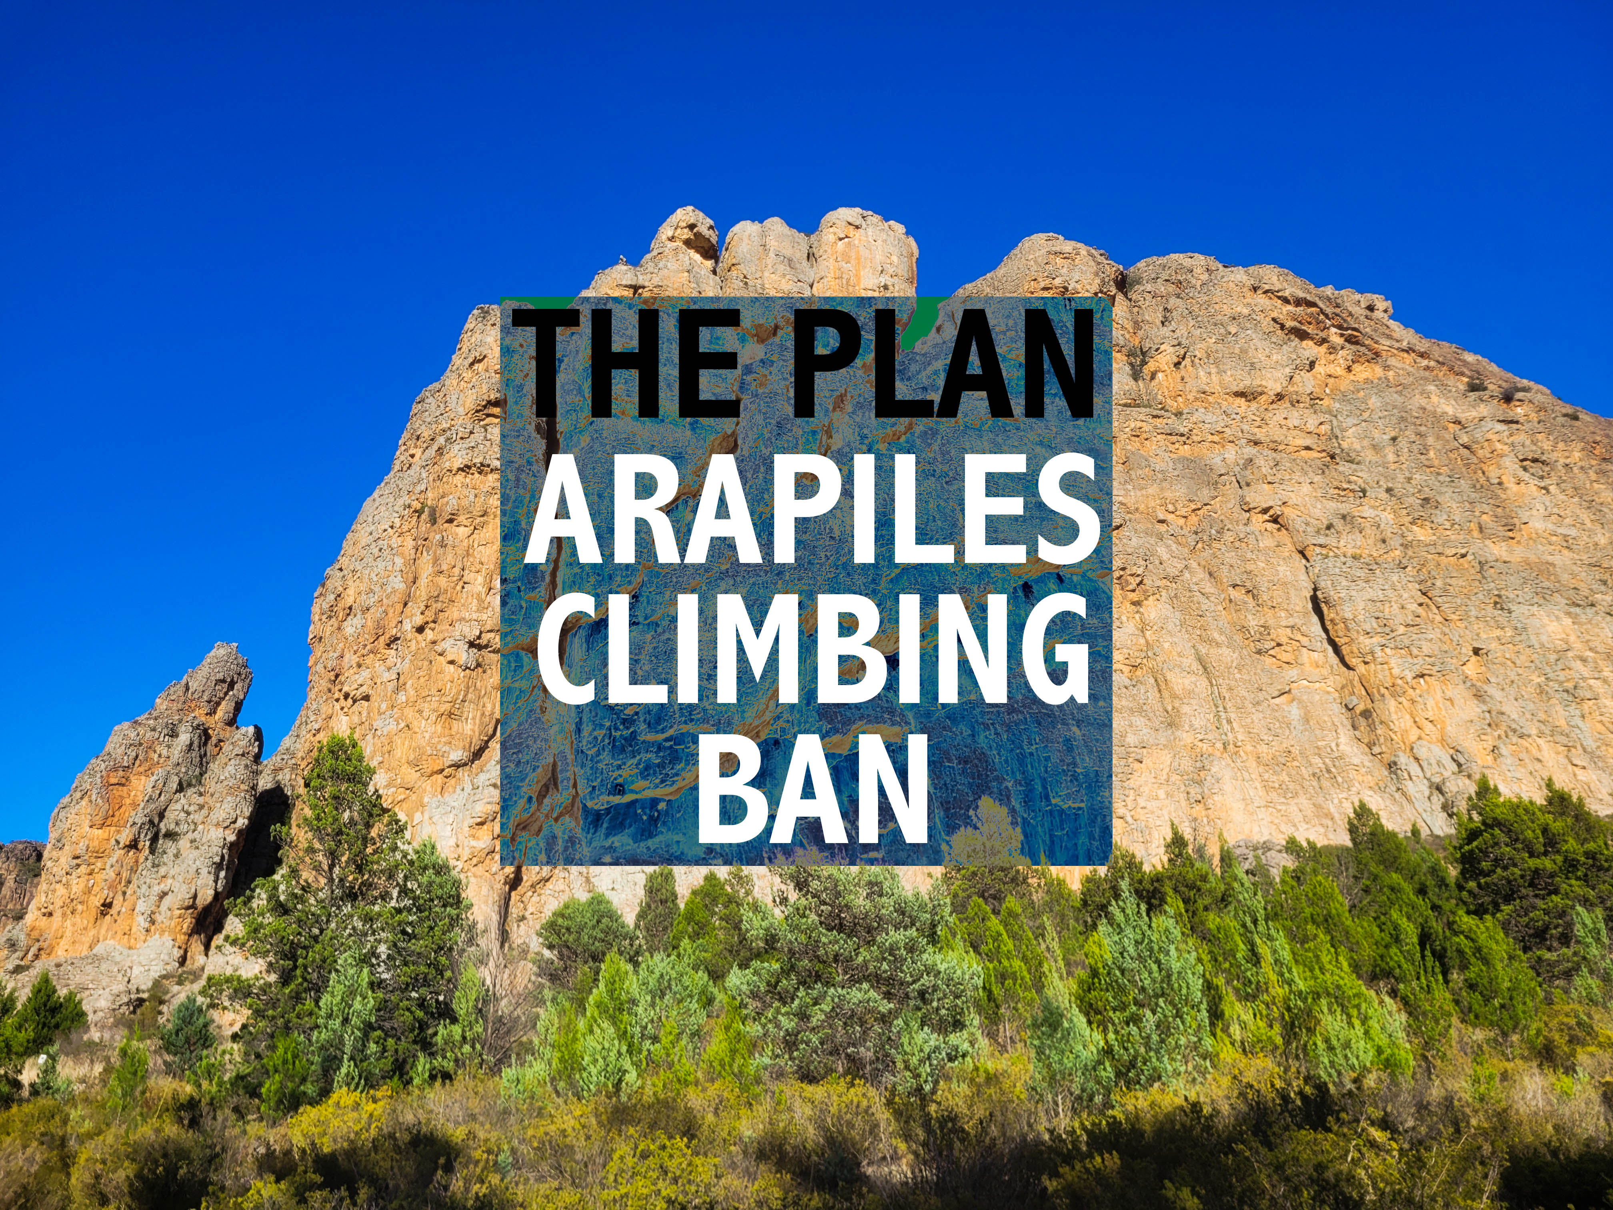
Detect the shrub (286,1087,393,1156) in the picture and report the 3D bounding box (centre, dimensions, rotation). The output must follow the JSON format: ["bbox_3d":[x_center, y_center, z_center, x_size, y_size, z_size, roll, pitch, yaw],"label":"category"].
[{"bbox_3d":[-6.290,6.994,16.300,1.450,1.000,1.300,-9,22,-24],"label":"shrub"}]

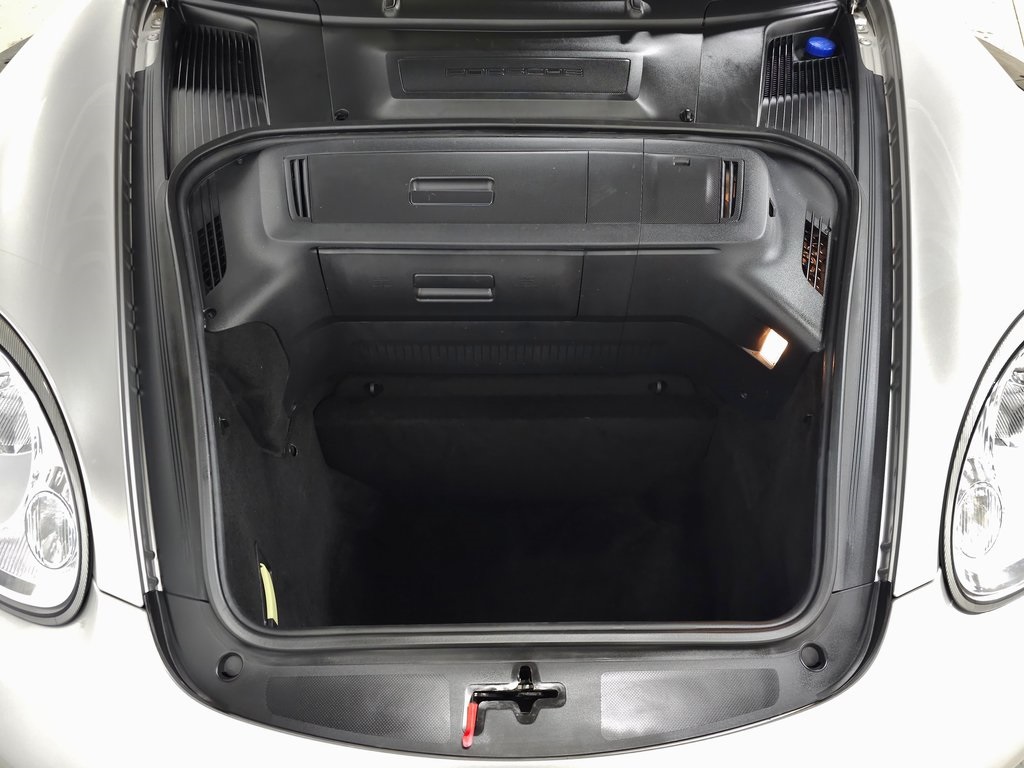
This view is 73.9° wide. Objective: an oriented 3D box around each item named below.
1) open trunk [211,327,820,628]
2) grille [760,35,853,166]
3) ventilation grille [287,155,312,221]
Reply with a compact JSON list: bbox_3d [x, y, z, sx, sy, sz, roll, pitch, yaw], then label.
[{"bbox_3d":[0.006,0.181,1.152,0.790,0.450,0.550,-1,61,0],"label":"open trunk"},{"bbox_3d":[0.469,-0.450,1.081,0.140,0.035,0.200,0,100,3],"label":"grille"},{"bbox_3d":[-0.356,-0.326,1.136,0.038,0.020,0.104,-1,103,-3],"label":"ventilation grille"}]

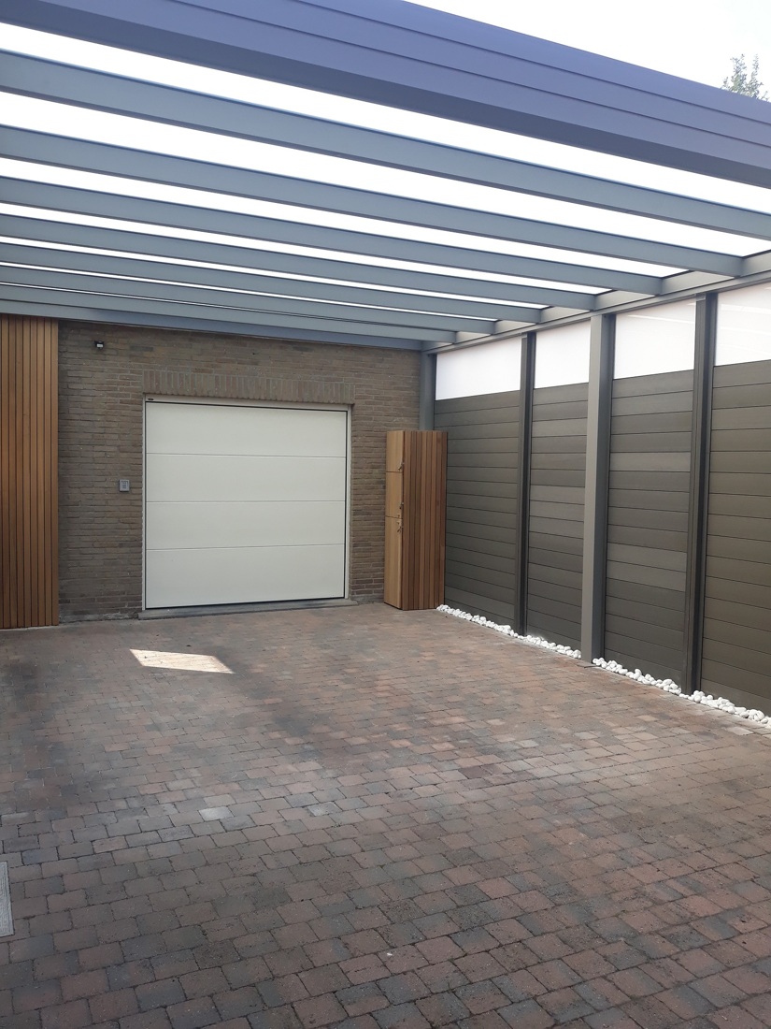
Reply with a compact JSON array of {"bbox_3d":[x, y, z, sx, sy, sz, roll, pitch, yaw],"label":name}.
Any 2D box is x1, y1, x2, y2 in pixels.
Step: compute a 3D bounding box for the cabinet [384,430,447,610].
[{"bbox_3d":[0.354,0.062,9.287,0.509,2.005,0.530,0,4,-23],"label":"cabinet"}]

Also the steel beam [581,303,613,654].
[{"bbox_3d":[1.815,-0.197,6.843,0.140,2.945,0.135,-1,4,-29],"label":"steel beam"}]

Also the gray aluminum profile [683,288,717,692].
[{"bbox_3d":[2.332,-0.132,5.953,0.120,2.955,0.086,-1,4,-29],"label":"gray aluminum profile"}]

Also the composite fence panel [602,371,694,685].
[{"bbox_3d":[2.135,0.096,6.434,0.035,2.437,0.923,-1,4,-29],"label":"composite fence panel"}]

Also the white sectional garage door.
[{"bbox_3d":[-1.457,-0.096,8.731,2.260,2.126,0.045,-1,4,-29],"label":"white sectional garage door"}]

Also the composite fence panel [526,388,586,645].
[{"bbox_3d":[1.632,0.033,7.351,0.035,2.432,0.920,-1,4,-29],"label":"composite fence panel"}]

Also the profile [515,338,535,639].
[{"bbox_3d":[1.358,-0.265,7.750,0.110,2.920,0.085,-1,4,-29],"label":"profile"}]

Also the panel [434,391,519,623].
[{"bbox_3d":[0.967,-0.053,8.564,0.035,2.422,1.710,-1,4,-29],"label":"panel"}]

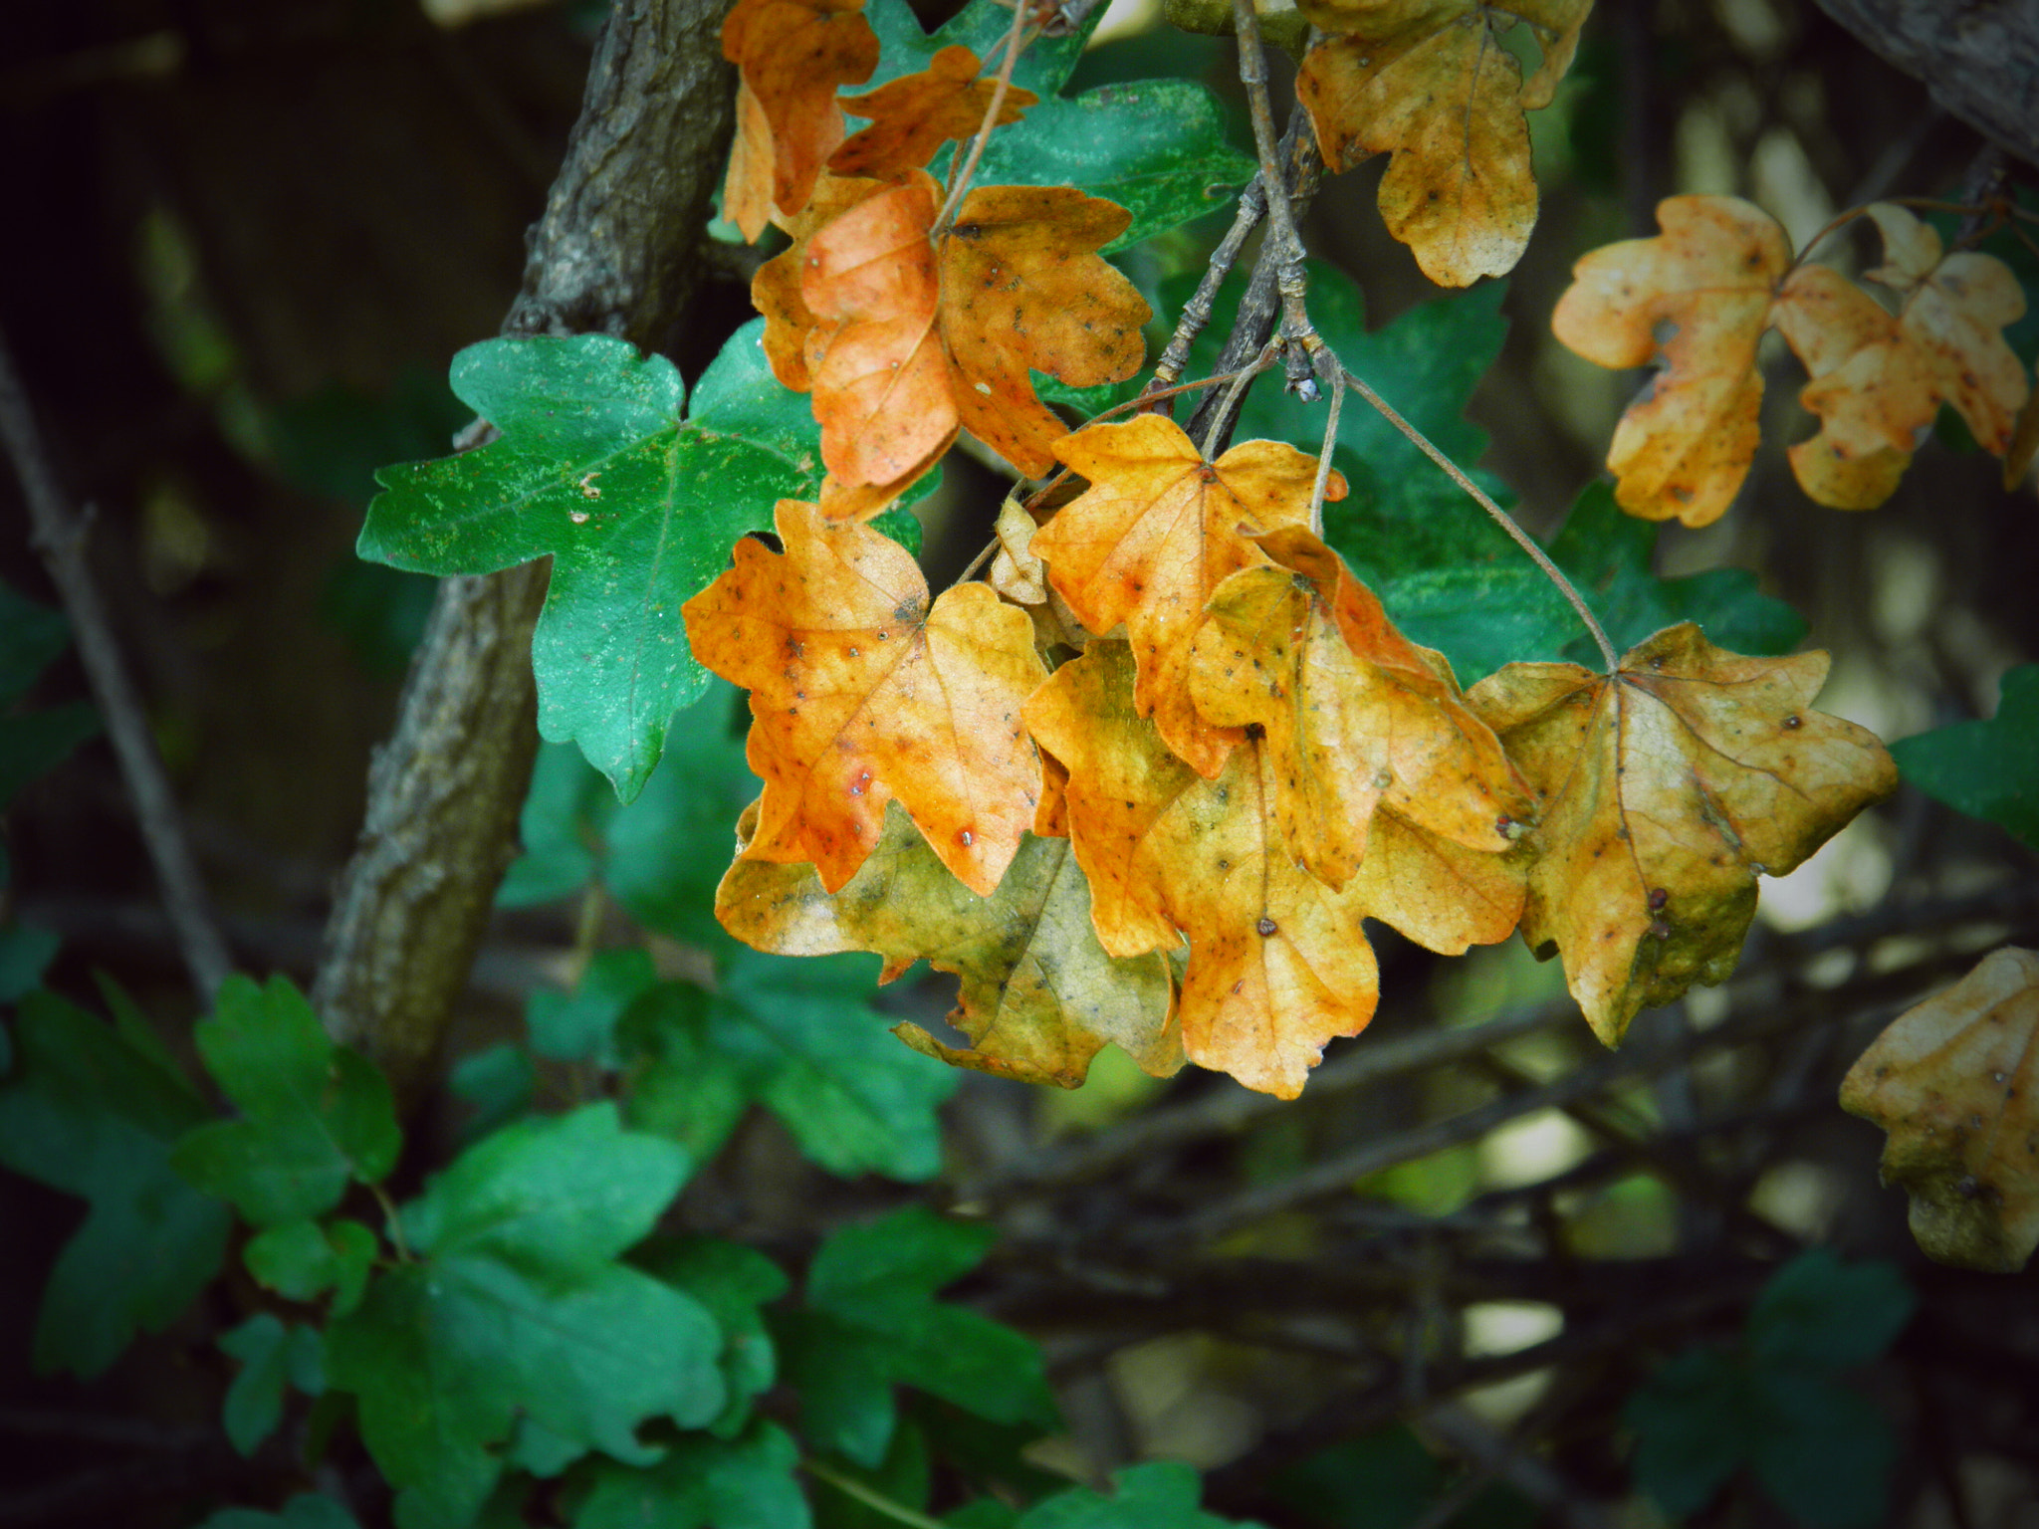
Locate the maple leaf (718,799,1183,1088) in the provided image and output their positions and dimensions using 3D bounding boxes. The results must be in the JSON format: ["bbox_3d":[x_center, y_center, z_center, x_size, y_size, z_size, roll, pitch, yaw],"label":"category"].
[{"bbox_3d":[-0.009,0.020,1.665,0.065,0.048,0.018,0,-9,-3],"label":"maple leaf"}]

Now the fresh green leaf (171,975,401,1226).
[{"bbox_3d":[-0.122,0.056,2.000,0.037,0.039,0.016,0,-17,-6],"label":"fresh green leaf"}]

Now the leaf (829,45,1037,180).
[{"bbox_3d":[-0.012,-0.090,1.660,0.029,0.021,0.013,0,-37,0],"label":"leaf"}]

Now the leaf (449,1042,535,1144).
[{"bbox_3d":[-0.081,0.051,1.850,0.013,0.017,0.008,0,-18,0],"label":"leaf"}]

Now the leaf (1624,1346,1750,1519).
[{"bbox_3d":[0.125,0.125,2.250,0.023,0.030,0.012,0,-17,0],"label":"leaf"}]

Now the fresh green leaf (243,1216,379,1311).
[{"bbox_3d":[-0.103,0.073,1.745,0.020,0.014,0.009,0,-18,0],"label":"fresh green leaf"}]

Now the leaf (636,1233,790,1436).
[{"bbox_3d":[-0.047,0.084,1.765,0.027,0.030,0.012,0,-17,-9],"label":"leaf"}]

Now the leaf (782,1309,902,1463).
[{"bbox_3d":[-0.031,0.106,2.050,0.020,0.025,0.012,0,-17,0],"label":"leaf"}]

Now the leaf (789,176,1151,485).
[{"bbox_3d":[-0.009,-0.069,1.900,0.058,0.048,0.023,0,-6,-3],"label":"leaf"}]

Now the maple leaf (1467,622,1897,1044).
[{"bbox_3d":[0.105,0.011,1.900,0.067,0.064,0.022,0,-11,-3],"label":"maple leaf"}]

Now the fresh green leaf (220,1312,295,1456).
[{"bbox_3d":[-0.114,0.093,1.800,0.013,0.022,0.008,0,-14,0],"label":"fresh green leaf"}]

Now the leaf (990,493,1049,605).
[{"bbox_3d":[0.000,-0.034,1.910,0.009,0.017,0.007,0,-6,0],"label":"leaf"}]

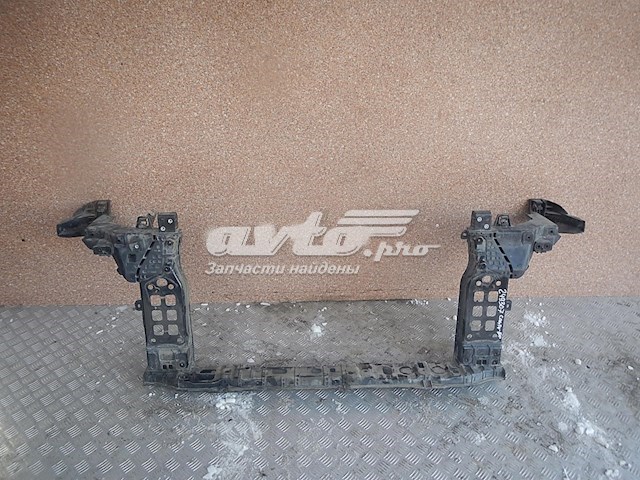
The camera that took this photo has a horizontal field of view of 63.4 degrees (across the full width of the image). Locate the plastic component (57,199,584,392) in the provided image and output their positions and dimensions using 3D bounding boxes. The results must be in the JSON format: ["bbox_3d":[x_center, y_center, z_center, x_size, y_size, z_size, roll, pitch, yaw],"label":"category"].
[{"bbox_3d":[0.021,0.131,1.500,1.547,0.506,0.288,0,19,-2],"label":"plastic component"}]

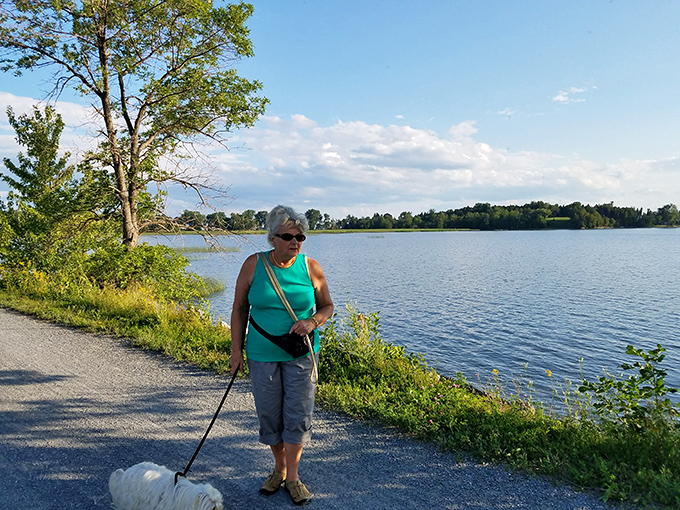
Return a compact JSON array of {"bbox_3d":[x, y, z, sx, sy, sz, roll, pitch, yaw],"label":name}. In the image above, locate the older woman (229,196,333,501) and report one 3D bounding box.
[{"bbox_3d":[-0.322,0.526,2.830,0.560,1.590,0.400,-1,3,-10],"label":"older woman"}]

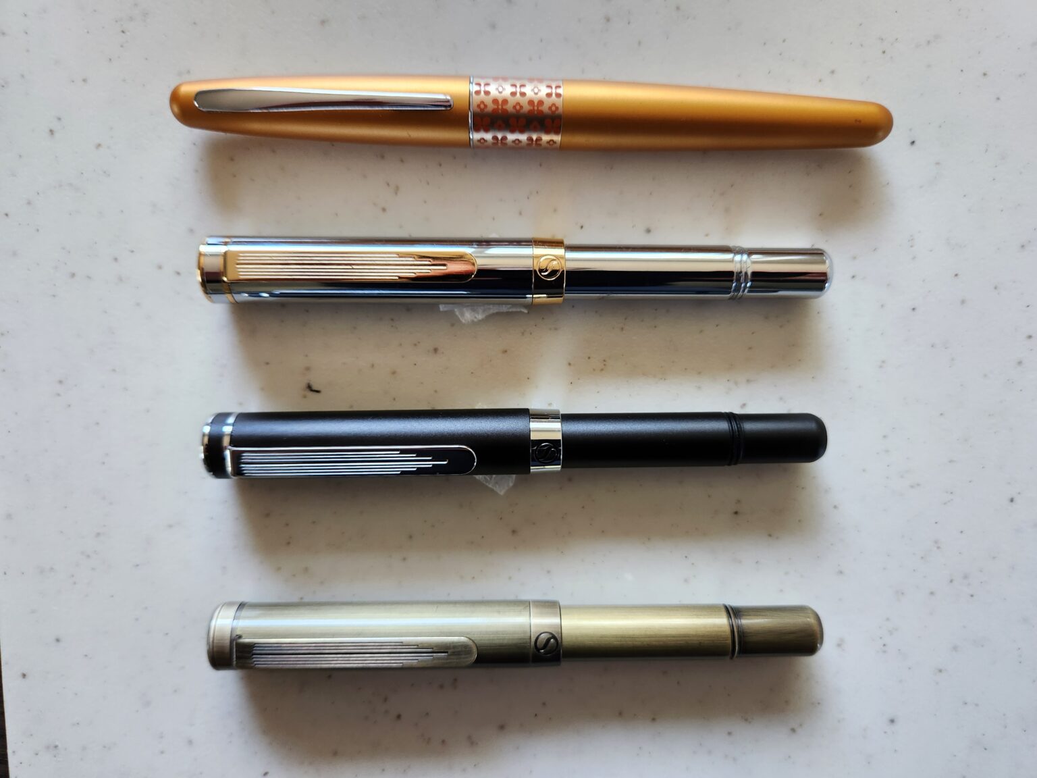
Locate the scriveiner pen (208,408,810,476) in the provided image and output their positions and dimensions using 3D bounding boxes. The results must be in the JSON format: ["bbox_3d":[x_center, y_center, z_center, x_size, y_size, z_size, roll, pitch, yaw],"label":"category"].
[{"bbox_3d":[0.000,0.010,0.135,0.120,0.014,0.013,-1,93,0],"label":"scriveiner pen"}]

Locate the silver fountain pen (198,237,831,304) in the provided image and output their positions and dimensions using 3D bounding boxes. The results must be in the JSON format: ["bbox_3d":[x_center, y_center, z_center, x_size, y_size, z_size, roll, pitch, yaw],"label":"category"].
[{"bbox_3d":[0.000,-0.023,0.133,0.120,0.015,0.013,0,93,0],"label":"silver fountain pen"}]

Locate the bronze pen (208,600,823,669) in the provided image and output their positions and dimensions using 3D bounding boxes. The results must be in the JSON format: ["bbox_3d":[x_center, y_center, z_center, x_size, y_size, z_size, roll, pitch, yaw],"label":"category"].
[{"bbox_3d":[0.000,0.049,0.137,0.120,0.015,0.013,-1,93,0],"label":"bronze pen"}]

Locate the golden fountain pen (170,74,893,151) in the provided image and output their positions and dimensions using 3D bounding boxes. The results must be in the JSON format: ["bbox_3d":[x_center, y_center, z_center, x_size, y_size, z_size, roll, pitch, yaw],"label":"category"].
[{"bbox_3d":[0.003,-0.053,0.132,0.138,0.015,0.013,2,93,0],"label":"golden fountain pen"}]

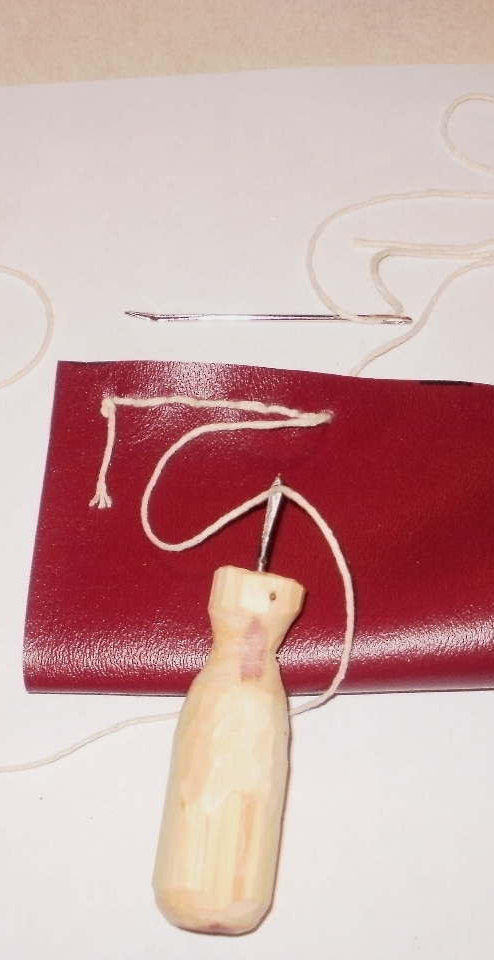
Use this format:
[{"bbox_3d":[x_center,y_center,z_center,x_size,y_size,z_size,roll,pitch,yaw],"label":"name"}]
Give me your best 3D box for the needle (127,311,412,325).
[{"bbox_3d":[0.006,-0.043,0.352,0.076,0.002,0.003,0,68,-1],"label":"needle"}]

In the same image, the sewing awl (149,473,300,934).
[{"bbox_3d":[0.000,0.048,0.300,0.026,0.026,0.103,8,72,2],"label":"sewing awl"}]

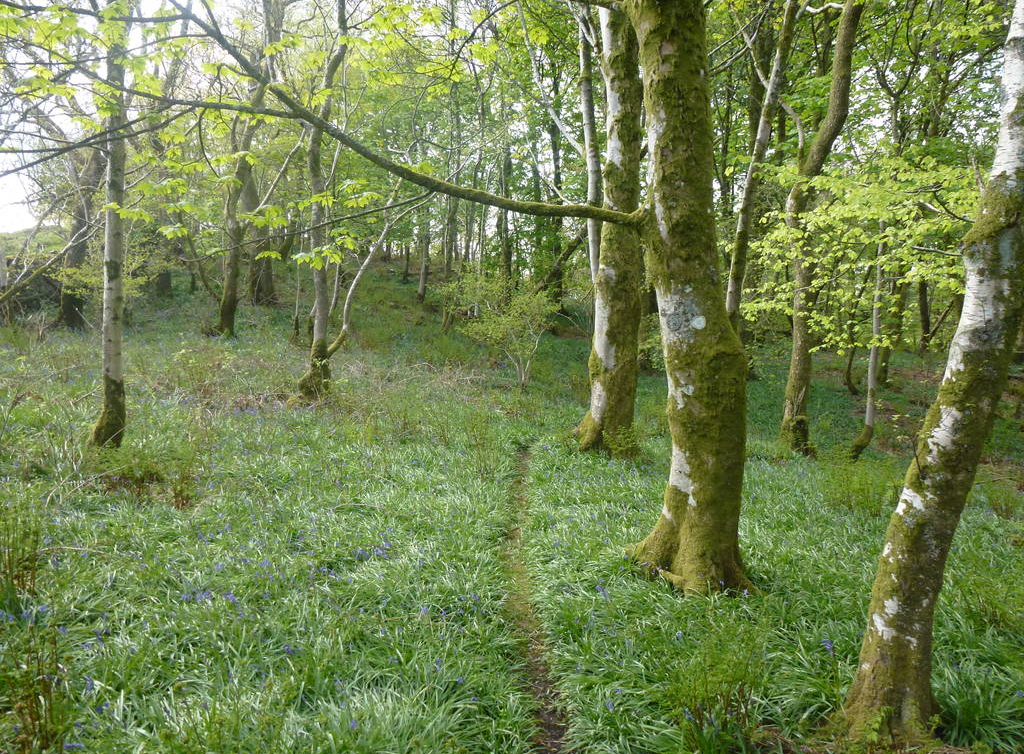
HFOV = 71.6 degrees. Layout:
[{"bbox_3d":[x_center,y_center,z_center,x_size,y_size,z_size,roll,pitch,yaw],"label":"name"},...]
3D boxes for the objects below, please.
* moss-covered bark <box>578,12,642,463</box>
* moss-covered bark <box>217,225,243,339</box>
[{"bbox_3d":[1.181,-1.787,8.600,0.777,5.381,0.720,0,3,0],"label":"moss-covered bark"},{"bbox_3d":[-7.162,-2.421,18.000,0.644,2.831,0.550,0,3,0],"label":"moss-covered bark"}]

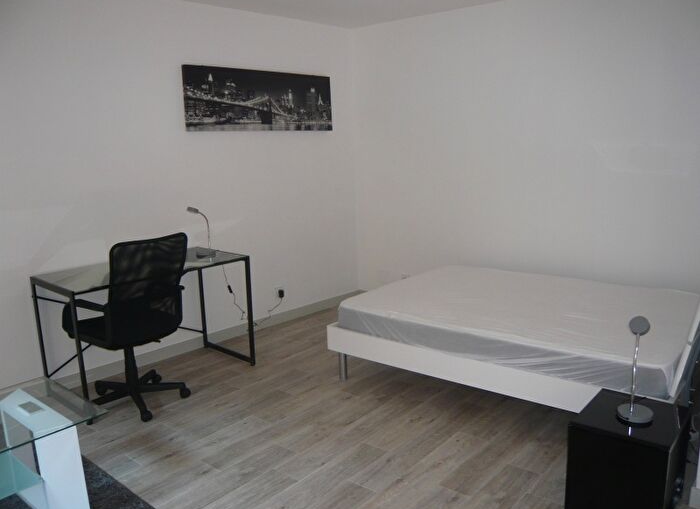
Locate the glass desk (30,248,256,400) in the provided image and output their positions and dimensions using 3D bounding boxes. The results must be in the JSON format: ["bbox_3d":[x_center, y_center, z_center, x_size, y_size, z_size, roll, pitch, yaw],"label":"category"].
[{"bbox_3d":[-1.261,0.451,3.607,0.593,0.754,1.141,8,15,41],"label":"glass desk"}]

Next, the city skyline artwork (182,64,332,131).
[{"bbox_3d":[-0.656,-1.191,4.417,0.026,0.445,1.425,9,15,43],"label":"city skyline artwork"}]

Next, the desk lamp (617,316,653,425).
[{"bbox_3d":[1.088,0.436,2.130,0.133,0.374,0.149,8,14,40],"label":"desk lamp"}]

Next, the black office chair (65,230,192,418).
[{"bbox_3d":[-1.287,0.389,3.297,0.643,0.995,0.593,8,14,39],"label":"black office chair"}]

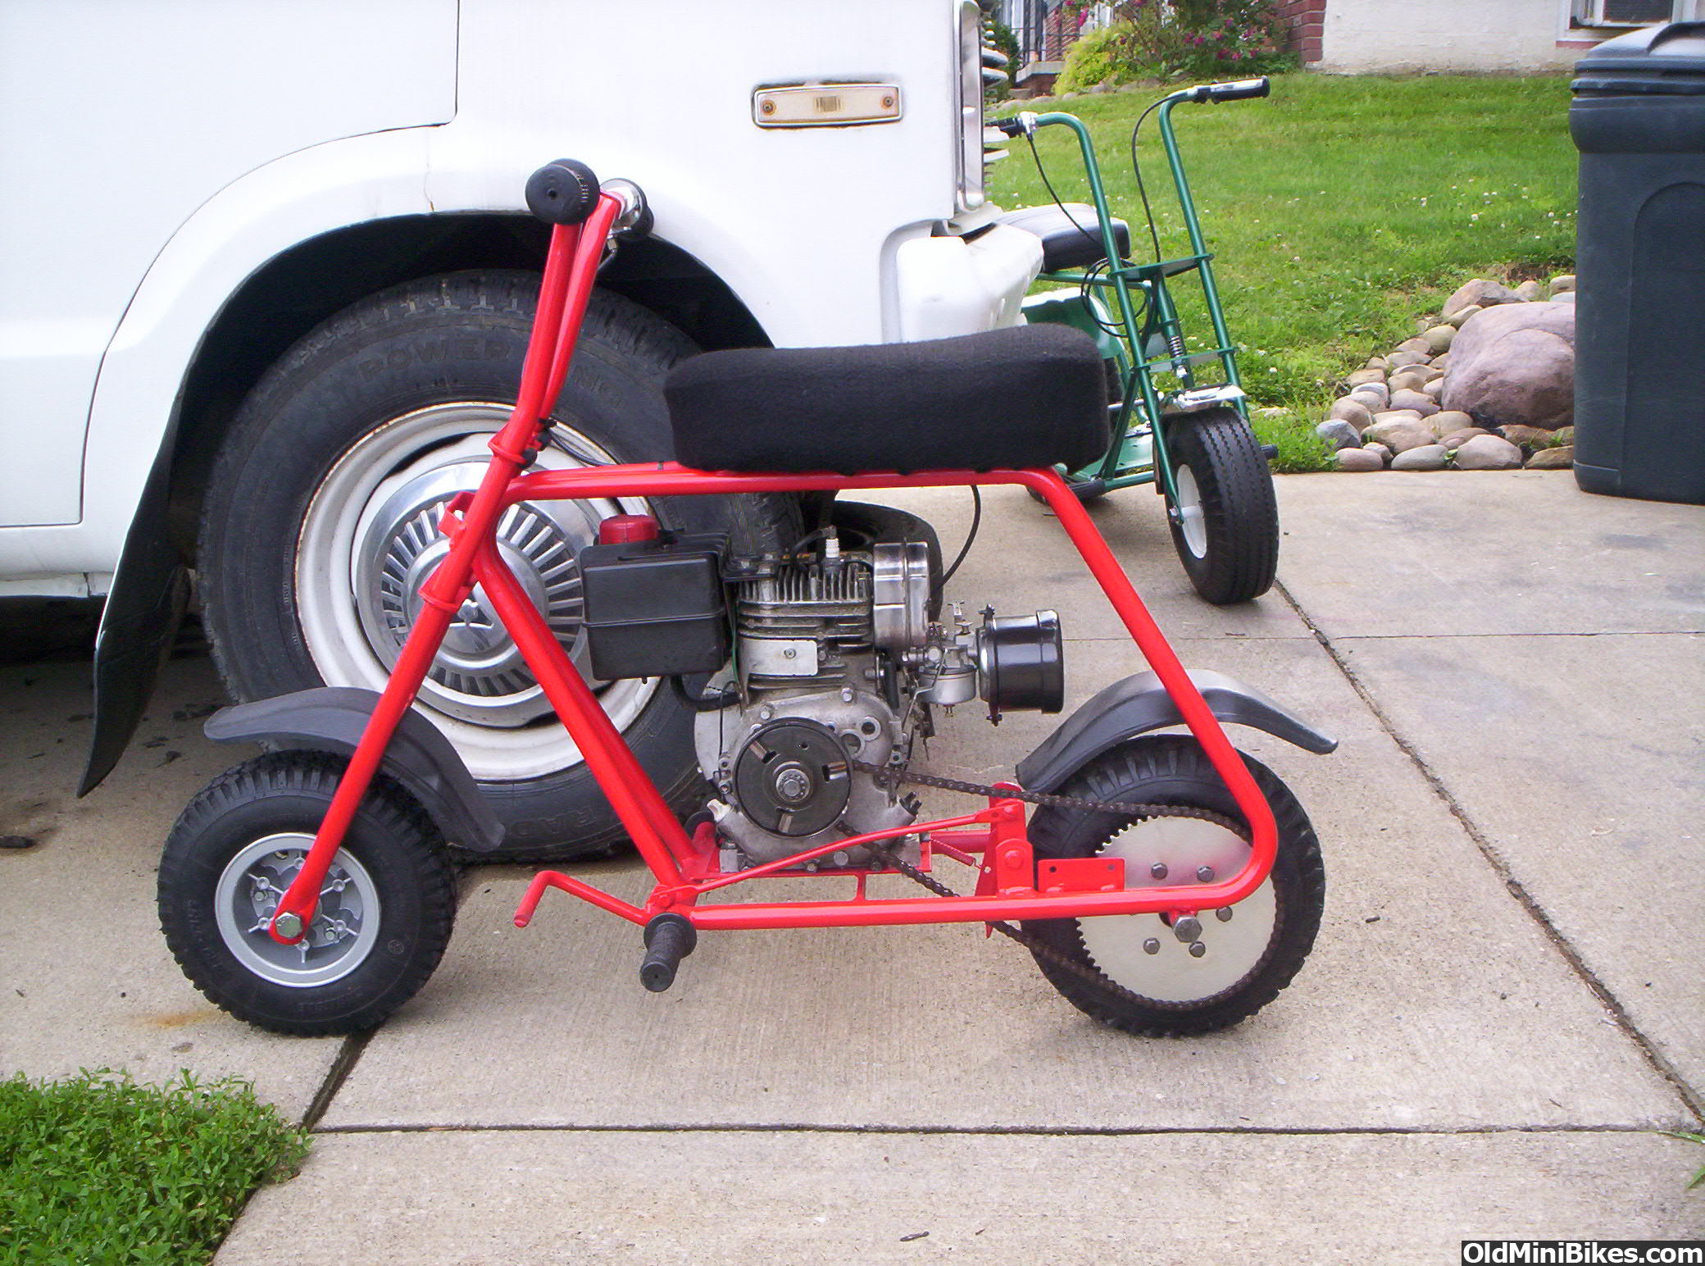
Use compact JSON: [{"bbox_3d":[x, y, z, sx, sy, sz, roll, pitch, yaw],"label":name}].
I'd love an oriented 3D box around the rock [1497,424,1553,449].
[{"bbox_3d":[1.702,-0.494,4.580,0.155,0.060,0.130,-1,15,2],"label":"rock"}]

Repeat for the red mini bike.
[{"bbox_3d":[-0.120,-0.015,1.685,1.131,0.810,0.510,-1,12,3],"label":"red mini bike"}]

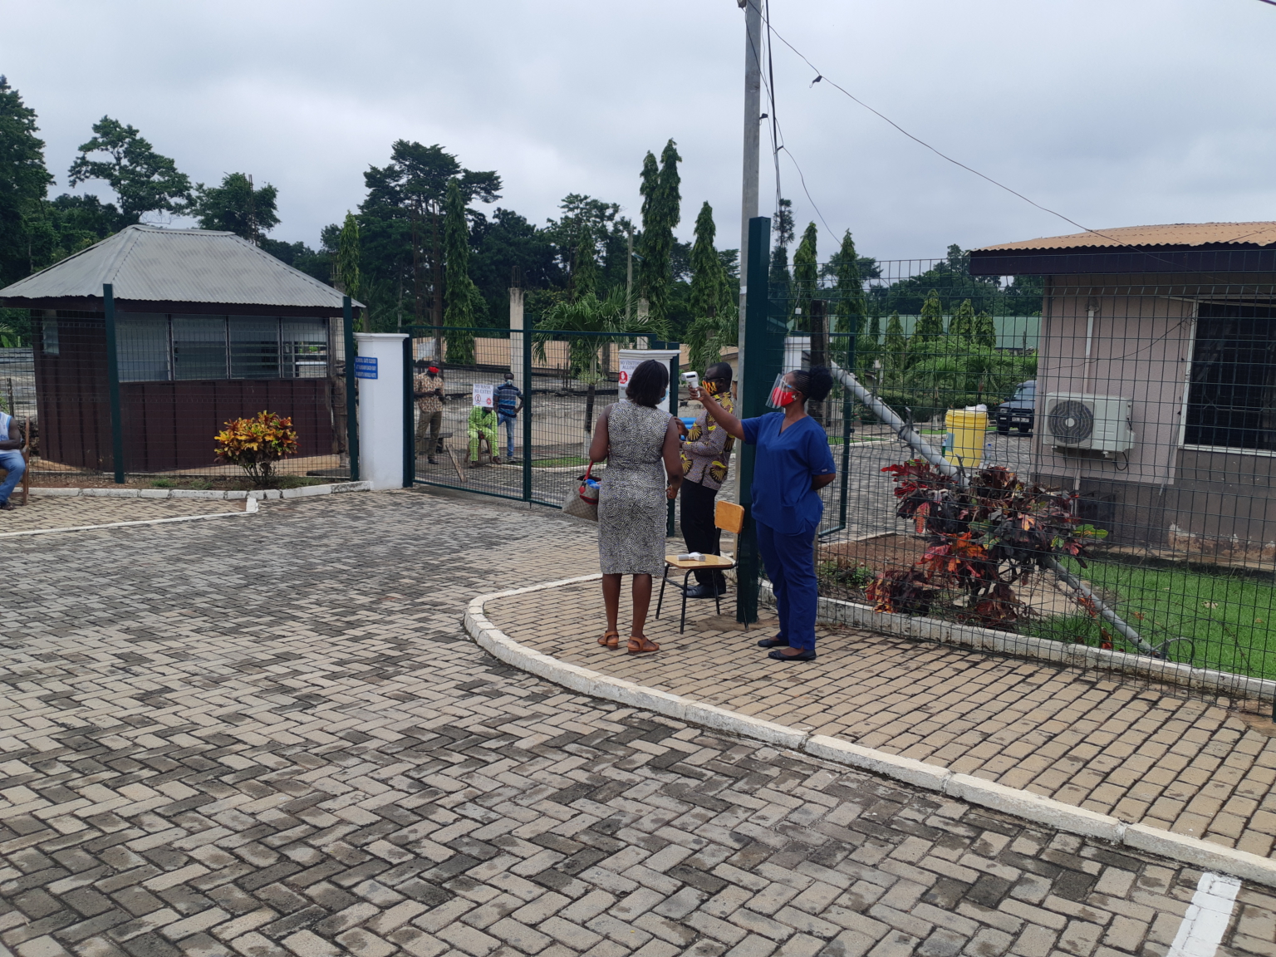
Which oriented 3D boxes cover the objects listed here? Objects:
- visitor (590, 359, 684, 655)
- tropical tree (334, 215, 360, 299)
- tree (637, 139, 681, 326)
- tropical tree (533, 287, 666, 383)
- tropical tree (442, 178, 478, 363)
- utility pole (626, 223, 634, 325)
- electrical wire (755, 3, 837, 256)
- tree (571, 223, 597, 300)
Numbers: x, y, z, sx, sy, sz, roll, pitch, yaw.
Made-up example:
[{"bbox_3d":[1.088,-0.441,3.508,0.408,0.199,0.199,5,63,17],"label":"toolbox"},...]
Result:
[{"bbox_3d":[0.007,0.160,5.381,0.520,1.636,0.420,2,8,9],"label":"visitor"},{"bbox_3d":[-13.538,-8.535,44.466,1.350,7.365,1.350,1,8,0],"label":"tropical tree"},{"bbox_3d":[1.020,-9.397,41.272,1.850,10.033,1.800,1,8,0],"label":"tree"},{"bbox_3d":[-0.771,-2.121,19.253,2.650,3.406,2.500,1,8,0],"label":"tropical tree"},{"bbox_3d":[-8.284,-9.324,44.357,1.650,8.866,1.650,1,8,0],"label":"tropical tree"},{"bbox_3d":[-0.416,-7.920,42.511,0.250,6.743,0.250,1,8,0],"label":"utility pole"},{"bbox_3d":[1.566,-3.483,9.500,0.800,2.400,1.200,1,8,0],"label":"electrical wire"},{"bbox_3d":[-2.174,-7.218,39.530,1.250,6.476,1.250,1,8,0],"label":"tree"}]

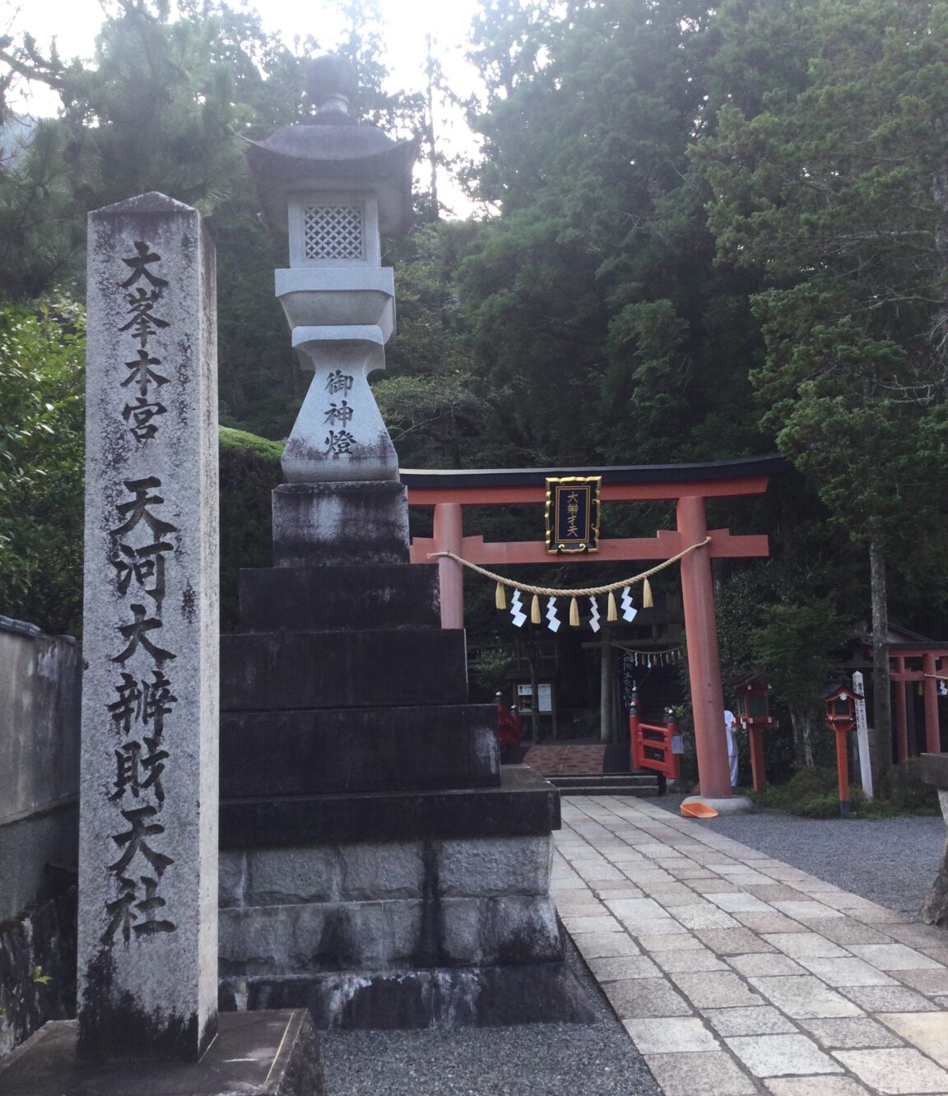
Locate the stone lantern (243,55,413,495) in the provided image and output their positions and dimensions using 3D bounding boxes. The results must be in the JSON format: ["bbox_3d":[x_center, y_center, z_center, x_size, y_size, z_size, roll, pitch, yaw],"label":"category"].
[{"bbox_3d":[-0.866,-1.821,7.313,1.117,2.961,1.117,-2,-8,-2],"label":"stone lantern"}]

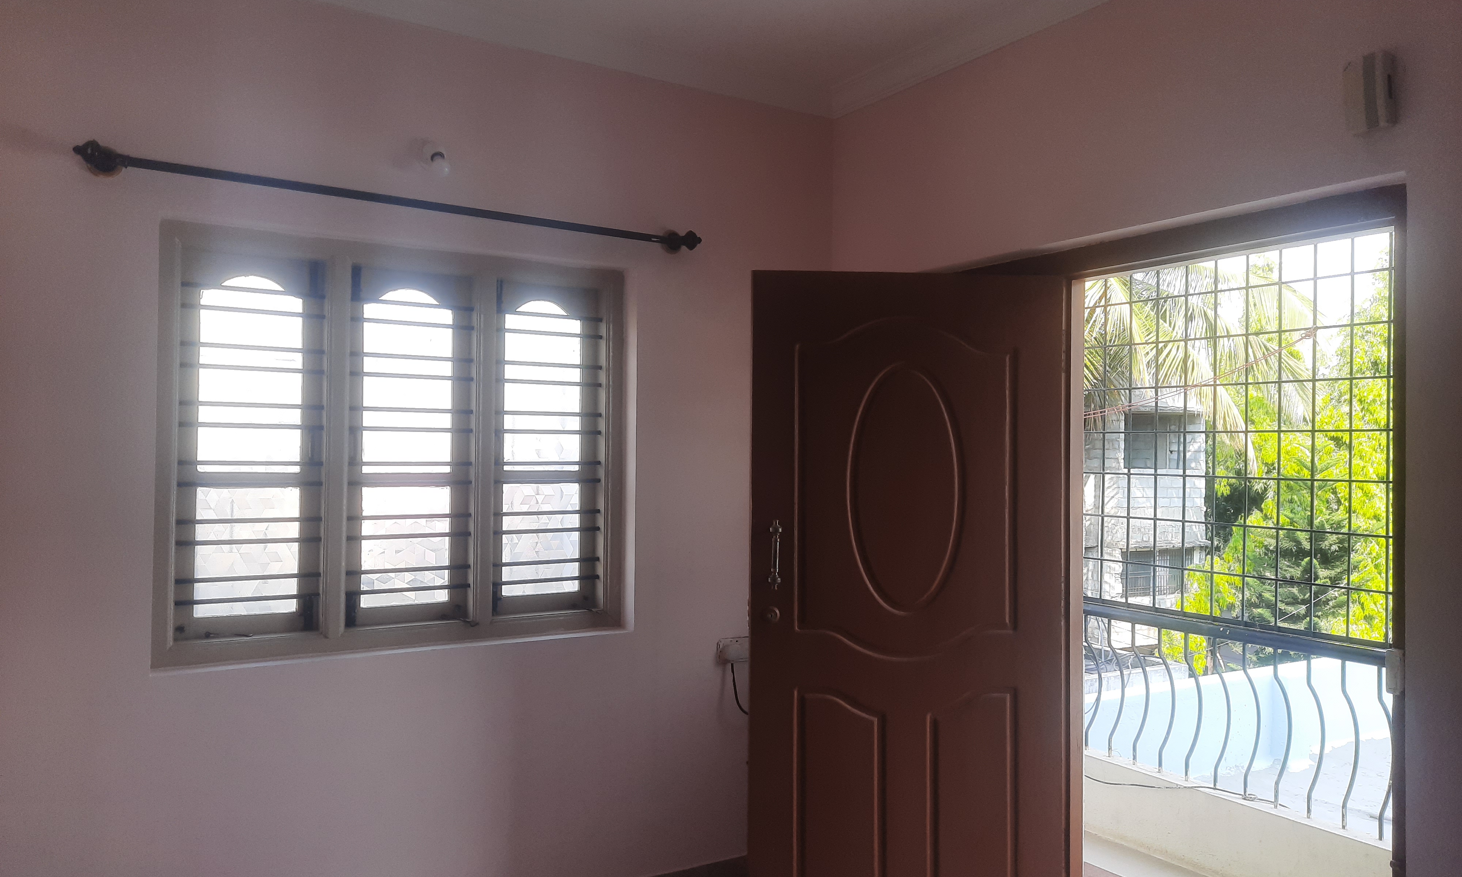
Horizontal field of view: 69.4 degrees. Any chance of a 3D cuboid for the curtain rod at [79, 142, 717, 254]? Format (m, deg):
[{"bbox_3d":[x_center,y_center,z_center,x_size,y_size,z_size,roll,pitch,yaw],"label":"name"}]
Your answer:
[{"bbox_3d":[-0.869,-0.684,3.103,1.804,0.080,0.090,2,-1,-32],"label":"curtain rod"}]

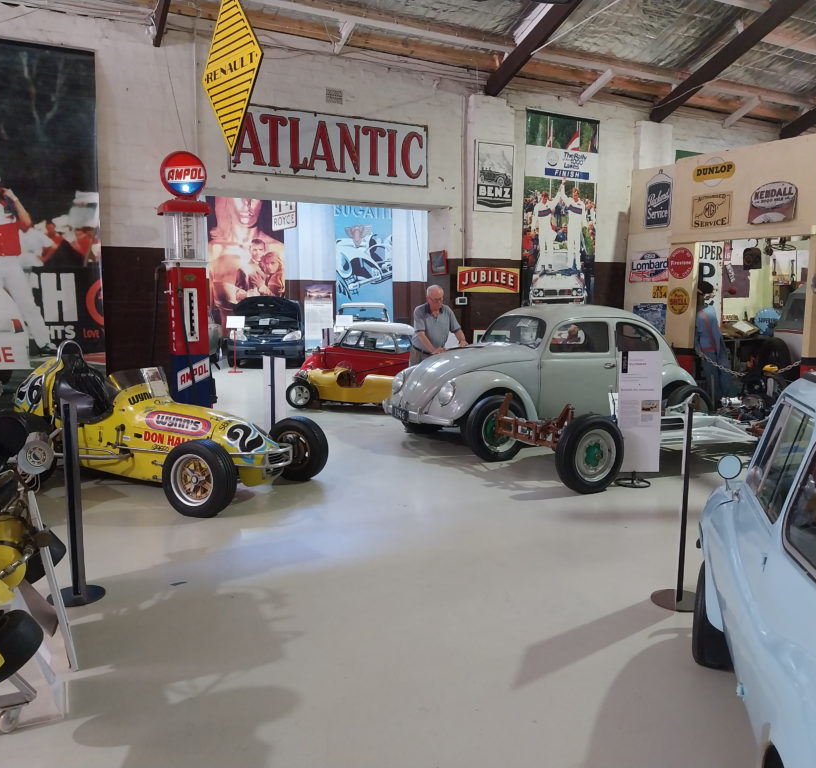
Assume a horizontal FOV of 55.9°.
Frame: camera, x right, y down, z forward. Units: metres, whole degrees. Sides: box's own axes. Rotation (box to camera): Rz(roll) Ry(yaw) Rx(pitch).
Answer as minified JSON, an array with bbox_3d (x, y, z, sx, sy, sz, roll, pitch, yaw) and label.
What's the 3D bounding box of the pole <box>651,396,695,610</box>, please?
[{"bbox_3d":[1.454,0.620,4.039,0.320,1.077,0.320,-3,8,-27],"label":"pole"}]

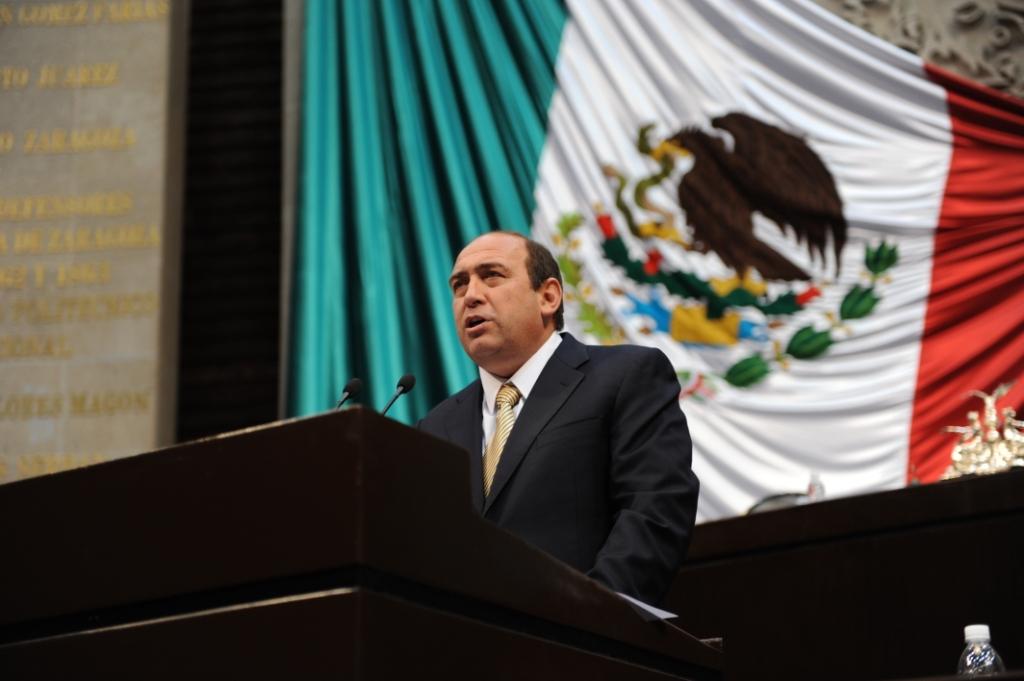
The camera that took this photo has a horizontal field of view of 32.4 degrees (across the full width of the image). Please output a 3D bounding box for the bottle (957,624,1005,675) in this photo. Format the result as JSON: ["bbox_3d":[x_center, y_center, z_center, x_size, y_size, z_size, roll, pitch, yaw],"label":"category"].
[{"bbox_3d":[0.571,0.449,2.131,0.065,0.208,0.065,-1,-16,0],"label":"bottle"}]

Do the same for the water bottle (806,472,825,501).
[{"bbox_3d":[1.066,0.565,6.171,0.065,0.208,0.065,-1,-16,0],"label":"water bottle"}]

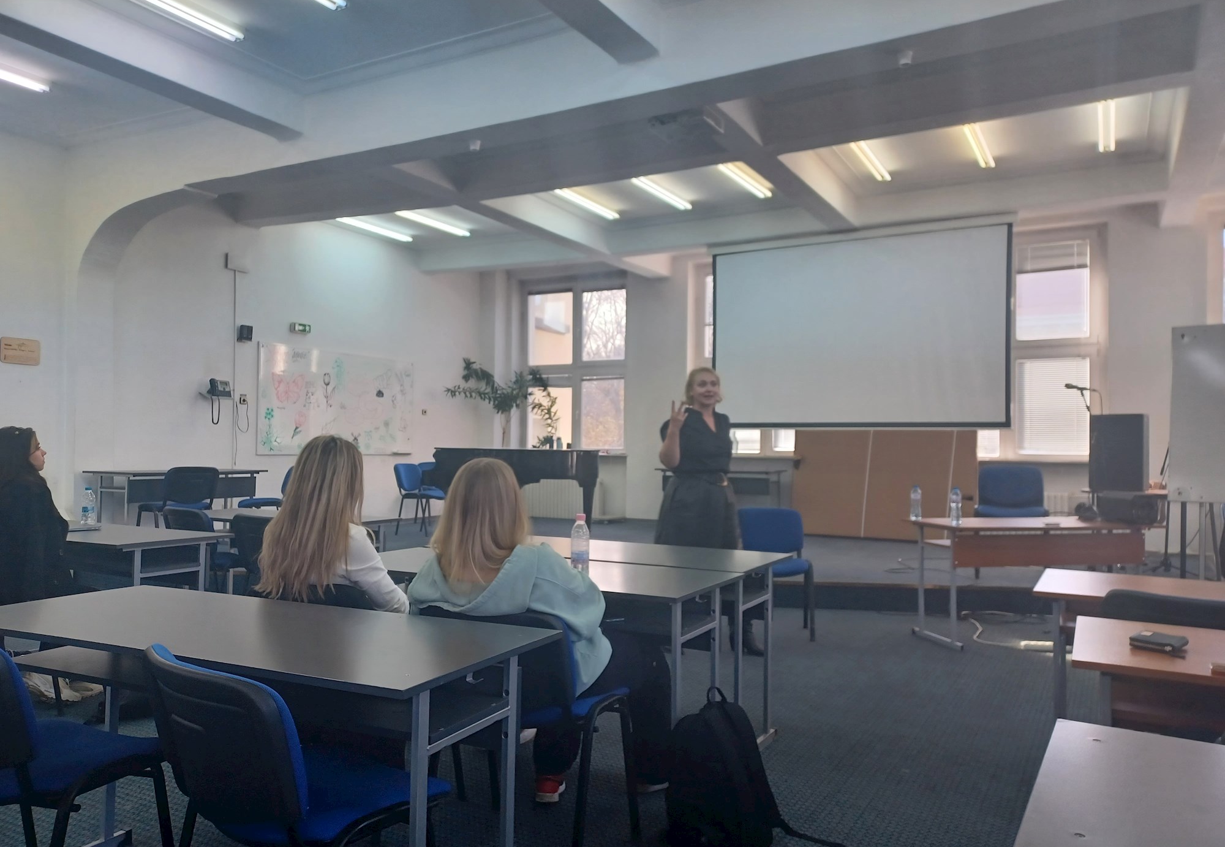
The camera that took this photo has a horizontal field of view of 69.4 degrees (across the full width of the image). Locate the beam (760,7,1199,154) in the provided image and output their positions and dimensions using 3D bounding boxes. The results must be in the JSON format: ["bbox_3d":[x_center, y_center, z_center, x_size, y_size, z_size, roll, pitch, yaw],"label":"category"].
[{"bbox_3d":[2.564,-2.473,6.588,2.880,0.420,0.300,0,-2,29],"label":"beam"}]

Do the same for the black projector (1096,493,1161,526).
[{"bbox_3d":[3.520,0.588,6.020,0.245,0.178,0.300,1,-2,-13],"label":"black projector"}]

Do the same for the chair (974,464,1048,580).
[{"bbox_3d":[3.135,0.773,6.950,0.560,0.855,0.590,0,-2,22],"label":"chair"}]

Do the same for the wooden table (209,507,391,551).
[{"bbox_3d":[-2.197,0.983,5.828,1.610,0.754,0.620,0,-2,29],"label":"wooden table"}]

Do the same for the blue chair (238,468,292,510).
[{"bbox_3d":[-3.270,0.793,8.350,0.540,0.820,0.500,1,-2,0],"label":"blue chair"}]

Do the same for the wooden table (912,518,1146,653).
[{"bbox_3d":[2.700,1.038,5.930,1.420,0.736,0.660,1,-2,-13],"label":"wooden table"}]

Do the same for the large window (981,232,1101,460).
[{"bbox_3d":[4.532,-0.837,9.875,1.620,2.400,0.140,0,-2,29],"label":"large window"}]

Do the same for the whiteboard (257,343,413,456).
[{"bbox_3d":[-3.262,-0.233,10.695,0.030,1.246,2.449,0,-2,29],"label":"whiteboard"}]

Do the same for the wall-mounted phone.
[{"bbox_3d":[-4.257,-0.237,9.539,0.220,0.490,0.260,0,-2,29],"label":"wall-mounted phone"}]

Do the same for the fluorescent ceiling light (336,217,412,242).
[{"bbox_3d":[-2.996,-2.469,11.234,0.160,0.090,1.300,0,-2,29],"label":"fluorescent ceiling light"}]

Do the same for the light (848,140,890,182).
[{"bbox_3d":[2.256,-2.380,7.859,0.160,0.100,1.500,0,-2,30],"label":"light"}]

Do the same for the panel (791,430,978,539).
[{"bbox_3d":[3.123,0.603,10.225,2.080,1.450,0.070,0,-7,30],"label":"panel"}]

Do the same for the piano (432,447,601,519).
[{"bbox_3d":[-1.240,0.787,10.560,1.480,0.980,1.680,2,-2,-44],"label":"piano"}]

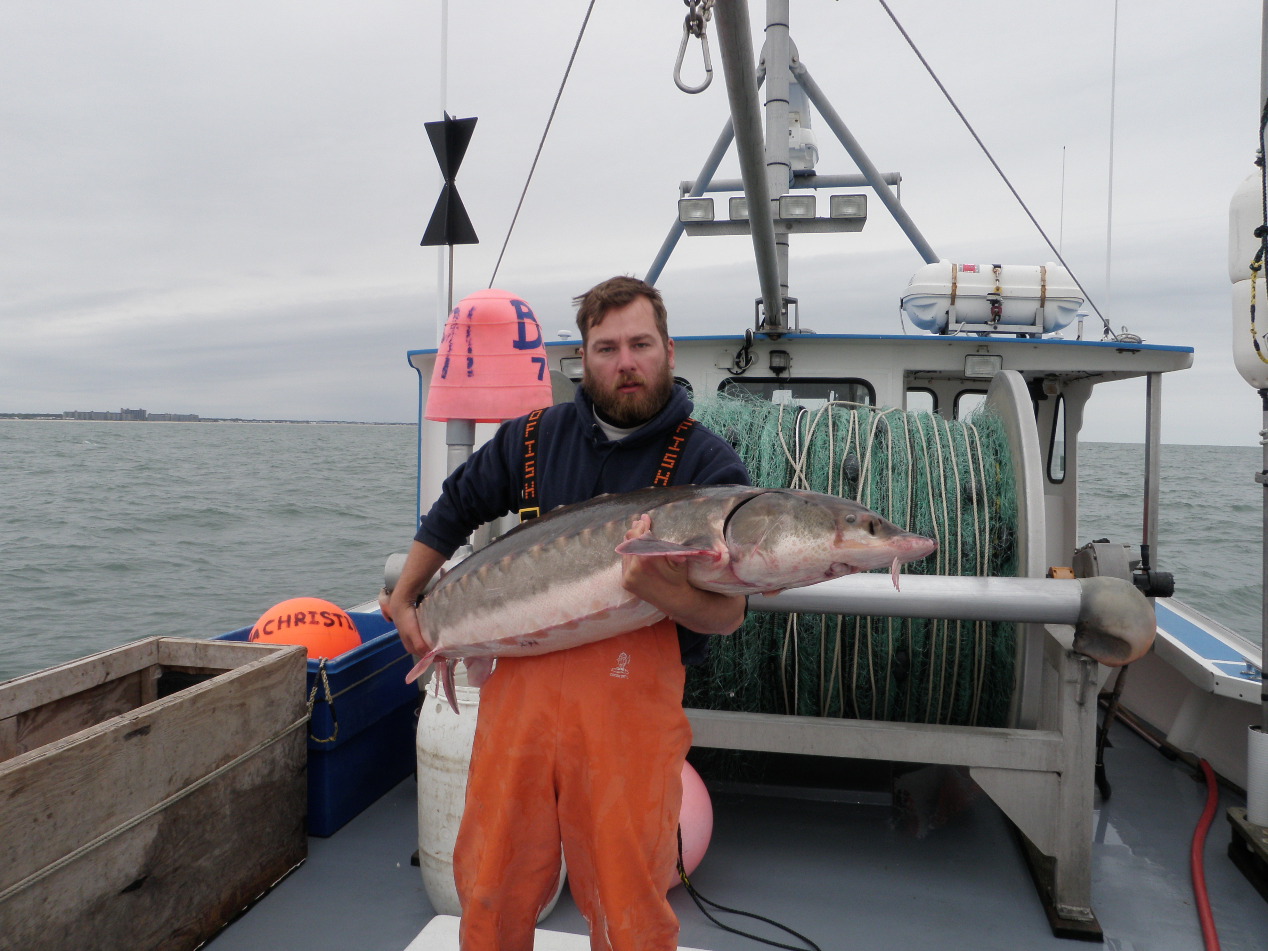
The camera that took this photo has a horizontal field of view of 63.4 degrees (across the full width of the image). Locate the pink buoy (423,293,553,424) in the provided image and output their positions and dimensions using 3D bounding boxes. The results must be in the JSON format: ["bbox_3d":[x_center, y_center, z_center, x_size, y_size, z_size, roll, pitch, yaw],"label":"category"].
[{"bbox_3d":[-0.538,-0.442,3.800,0.477,0.500,0.477,2,2,9],"label":"pink buoy"}]

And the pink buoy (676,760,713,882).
[{"bbox_3d":[0.015,1.131,3.381,0.480,0.480,0.480,2,2,9],"label":"pink buoy"}]

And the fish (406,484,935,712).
[{"bbox_3d":[0.061,0.173,1.820,0.970,0.290,0.250,-8,-11,5],"label":"fish"}]

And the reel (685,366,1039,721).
[{"bbox_3d":[0.542,0.309,4.238,1.780,1.230,1.230,2,2,9],"label":"reel"}]

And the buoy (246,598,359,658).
[{"bbox_3d":[-1.322,0.726,4.130,0.470,0.480,0.470,2,2,9],"label":"buoy"}]

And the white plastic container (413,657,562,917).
[{"bbox_3d":[-0.458,0.996,3.294,0.485,0.735,0.485,2,2,9],"label":"white plastic container"}]

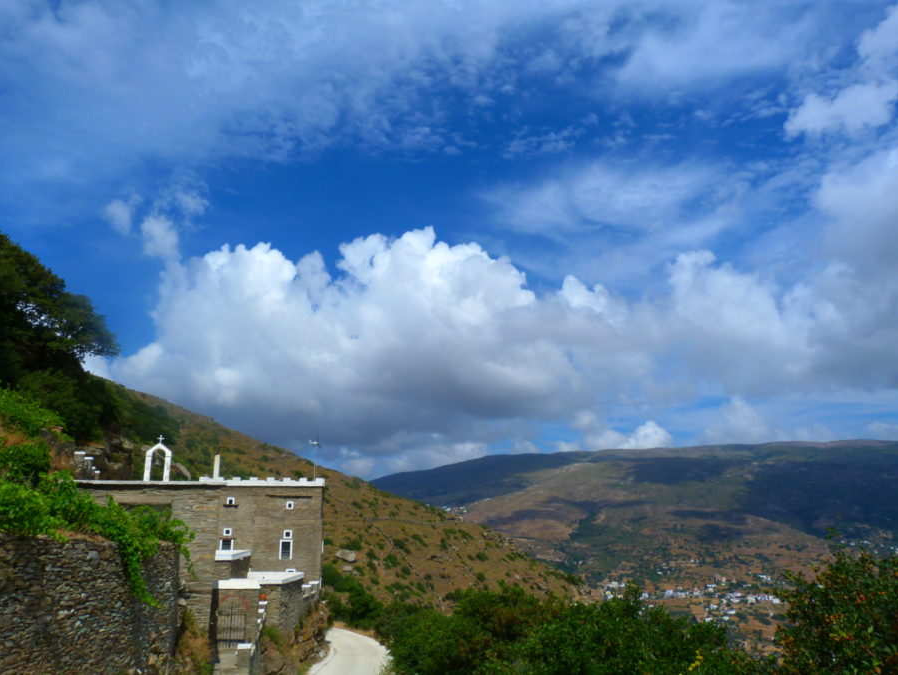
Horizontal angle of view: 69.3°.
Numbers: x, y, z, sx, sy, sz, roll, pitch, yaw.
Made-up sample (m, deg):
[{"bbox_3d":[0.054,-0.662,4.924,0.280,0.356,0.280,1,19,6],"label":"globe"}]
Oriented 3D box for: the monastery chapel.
[{"bbox_3d":[-12.660,9.717,32.880,12.612,9.100,9.500,0,-12,2],"label":"monastery chapel"}]

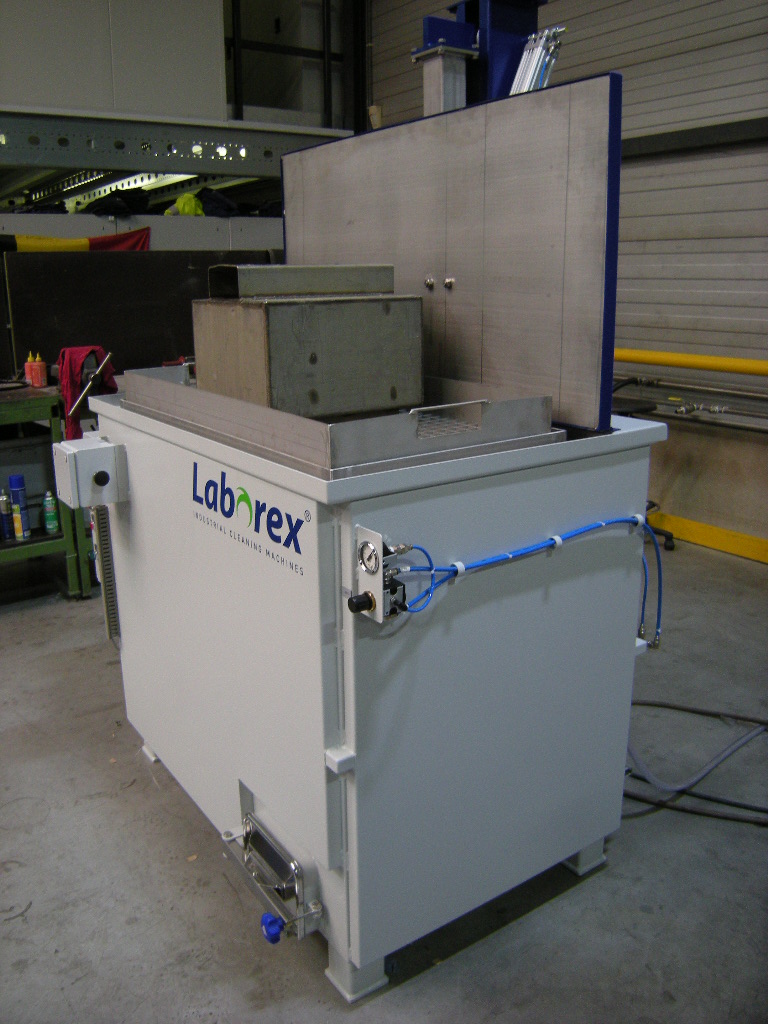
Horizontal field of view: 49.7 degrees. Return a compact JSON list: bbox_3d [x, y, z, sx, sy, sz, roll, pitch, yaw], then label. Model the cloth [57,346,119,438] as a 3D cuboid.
[{"bbox_3d":[-1.210,-0.470,3.413,0.190,0.400,0.200,-11,19,-34],"label":"cloth"}]

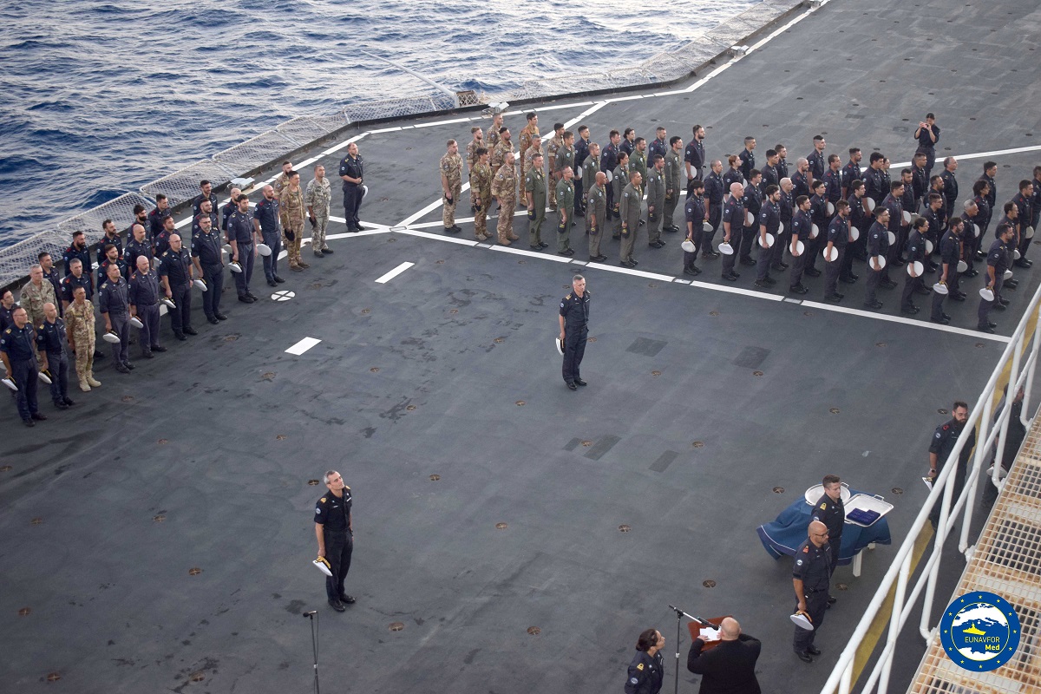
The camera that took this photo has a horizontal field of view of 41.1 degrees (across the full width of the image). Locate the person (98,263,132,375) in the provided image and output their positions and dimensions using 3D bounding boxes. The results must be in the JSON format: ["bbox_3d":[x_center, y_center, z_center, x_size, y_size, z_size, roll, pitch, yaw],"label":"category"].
[{"bbox_3d":[-6.217,-0.452,21.361,0.320,1.784,0.490,14,30,27],"label":"person"}]

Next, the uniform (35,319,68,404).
[{"bbox_3d":[-6.918,0.183,20.556,0.330,1.408,0.510,16,31,30],"label":"uniform"}]

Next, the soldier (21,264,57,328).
[{"bbox_3d":[-7.508,-0.489,21.931,0.350,1.750,0.530,21,33,37],"label":"soldier"}]

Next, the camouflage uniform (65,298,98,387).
[{"bbox_3d":[-6.756,-0.068,21.366,0.340,1.460,0.520,22,34,38],"label":"camouflage uniform"}]

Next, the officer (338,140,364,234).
[{"bbox_3d":[-3.214,-3.081,26.606,0.320,1.774,0.490,15,30,29],"label":"officer"}]

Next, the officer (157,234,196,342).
[{"bbox_3d":[-5.656,-1.016,22.884,0.370,1.790,0.540,20,33,36],"label":"officer"}]

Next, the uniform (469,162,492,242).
[{"bbox_3d":[-0.721,-2.806,26.480,0.340,1.557,0.530,13,29,25],"label":"uniform"}]

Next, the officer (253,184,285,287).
[{"bbox_3d":[-4.386,-1.953,24.218,0.330,1.805,0.510,16,31,30],"label":"officer"}]

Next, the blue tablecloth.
[{"bbox_3d":[3.695,2.173,16.728,1.350,0.500,1.000,13,29,26],"label":"blue tablecloth"}]

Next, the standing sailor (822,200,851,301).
[{"bbox_3d":[5.367,-1.634,23.465,0.320,1.780,0.490,11,29,23],"label":"standing sailor"}]

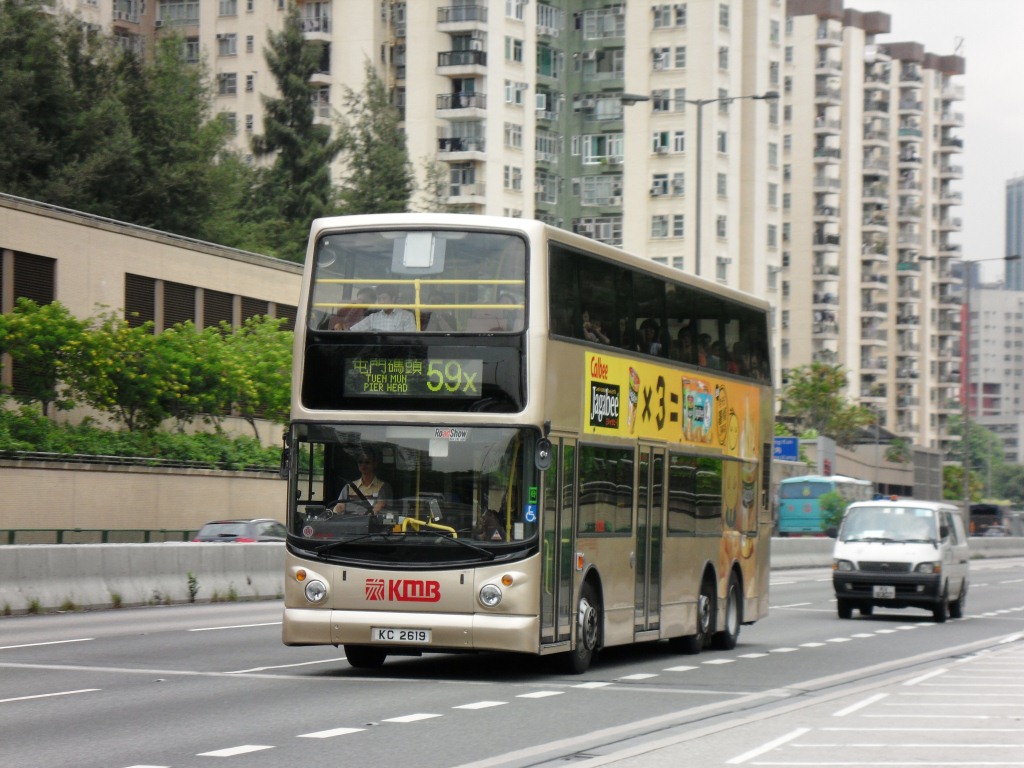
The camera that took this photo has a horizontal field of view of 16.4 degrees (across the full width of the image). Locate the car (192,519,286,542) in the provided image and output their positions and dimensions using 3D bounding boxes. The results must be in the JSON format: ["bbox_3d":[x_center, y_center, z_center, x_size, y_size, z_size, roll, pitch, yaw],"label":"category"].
[{"bbox_3d":[-6.863,4.316,93.226,1.740,1.460,4.250,1,-2,15],"label":"car"}]

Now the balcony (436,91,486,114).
[{"bbox_3d":[-3.101,-17.342,222.298,2.840,1.500,1.360,0,-2,30],"label":"balcony"}]

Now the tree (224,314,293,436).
[{"bbox_3d":[-8.216,-0.114,115.500,2.900,4.100,2.900,1,-2,0],"label":"tree"}]

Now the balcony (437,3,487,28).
[{"bbox_3d":[-3.101,-22.777,222.298,2.840,1.500,1.360,0,-2,30],"label":"balcony"}]

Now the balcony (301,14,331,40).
[{"bbox_3d":[-13.180,-22.893,230.268,2.700,1.500,1.450,-1,-3,28],"label":"balcony"}]

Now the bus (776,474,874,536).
[{"bbox_3d":[14.386,6.235,161.544,2.500,3.600,11.500,0,-2,14],"label":"bus"}]

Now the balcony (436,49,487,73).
[{"bbox_3d":[-3.184,-20.337,226.292,2.800,1.450,1.450,-1,-3,28],"label":"balcony"}]

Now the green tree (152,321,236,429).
[{"bbox_3d":[-9.763,-0.108,109.500,2.900,3.700,2.900,0,-2,14],"label":"green tree"}]

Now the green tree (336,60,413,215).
[{"bbox_3d":[-6.507,-9.536,168.000,4.200,12.000,4.200,1,-2,0],"label":"green tree"}]

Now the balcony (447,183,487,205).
[{"bbox_3d":[-3.248,-12.065,226.292,2.800,1.450,1.450,-1,-3,28],"label":"balcony"}]

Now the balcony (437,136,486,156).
[{"bbox_3d":[-3.101,-14.571,222.298,2.840,1.500,1.360,0,-2,30],"label":"balcony"}]

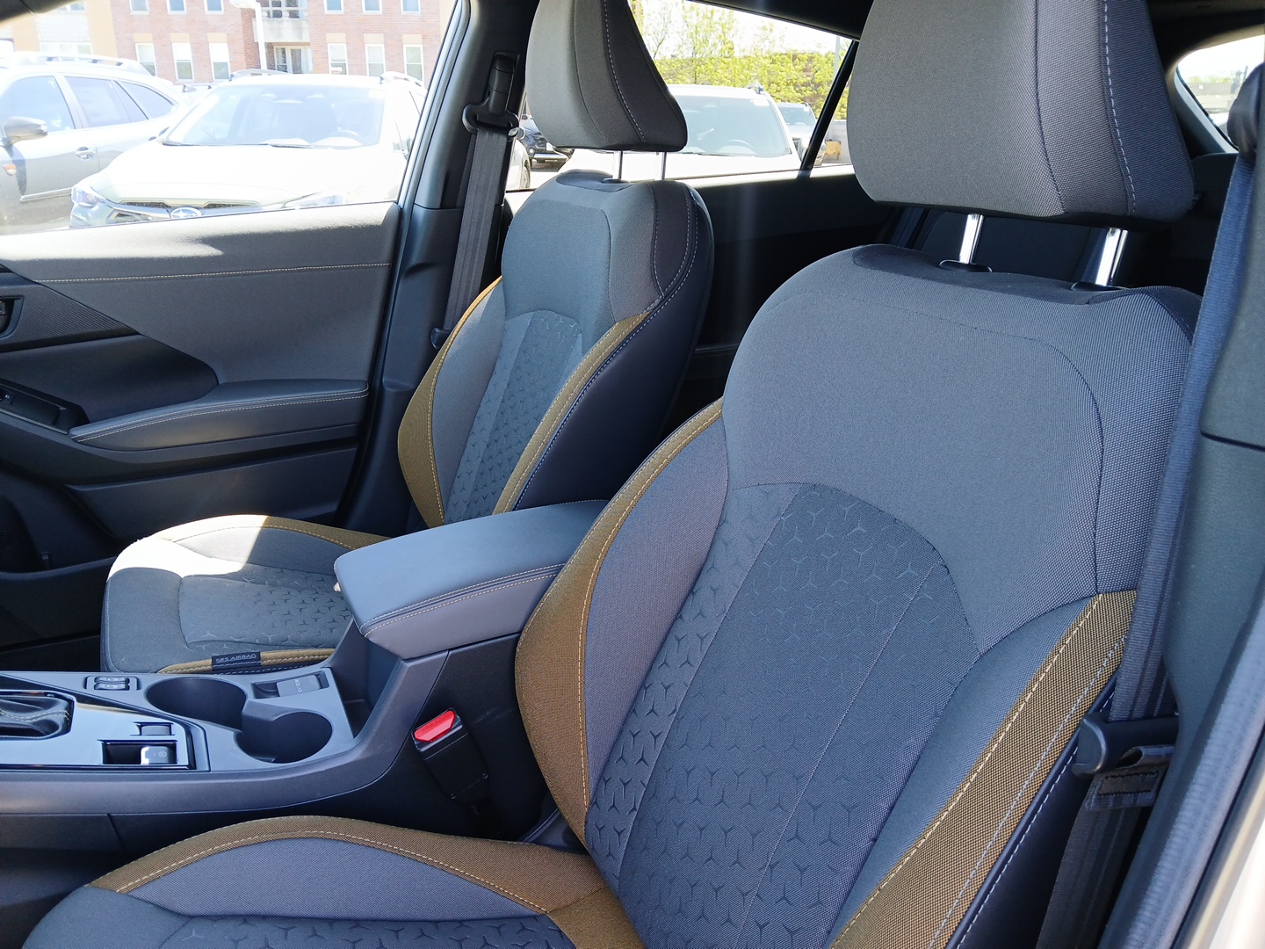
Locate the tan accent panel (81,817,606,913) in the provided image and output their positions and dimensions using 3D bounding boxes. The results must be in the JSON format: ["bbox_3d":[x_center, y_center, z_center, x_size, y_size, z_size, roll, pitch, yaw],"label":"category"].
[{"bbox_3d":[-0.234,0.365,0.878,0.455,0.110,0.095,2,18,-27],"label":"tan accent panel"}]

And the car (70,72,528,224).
[{"bbox_3d":[-2.410,-2.230,7.340,1.820,1.600,4.480,2,21,2],"label":"car"}]

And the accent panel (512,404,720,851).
[{"bbox_3d":[-0.040,0.144,0.879,0.120,0.475,0.100,6,16,-28],"label":"accent panel"}]

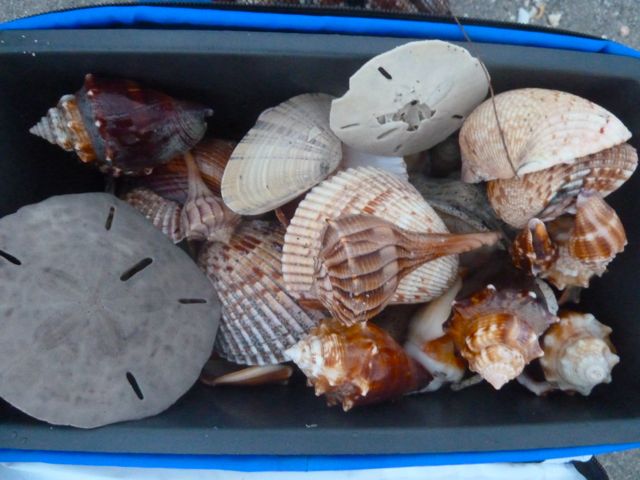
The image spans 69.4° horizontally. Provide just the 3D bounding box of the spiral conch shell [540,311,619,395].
[{"bbox_3d":[0.137,0.059,0.245,0.037,0.055,0.038,-6,94,15],"label":"spiral conch shell"}]

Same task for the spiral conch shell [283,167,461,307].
[{"bbox_3d":[0.026,-0.002,0.242,0.087,0.034,0.066,8,84,4],"label":"spiral conch shell"}]

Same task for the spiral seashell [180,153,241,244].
[{"bbox_3d":[-0.060,-0.021,0.250,0.030,0.027,0.052,-14,75,-4],"label":"spiral seashell"}]

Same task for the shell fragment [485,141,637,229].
[{"bbox_3d":[0.133,-0.035,0.252,0.075,0.036,0.054,-21,93,8],"label":"shell fragment"}]

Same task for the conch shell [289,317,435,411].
[{"bbox_3d":[0.021,0.063,0.235,0.077,0.040,0.043,3,79,7],"label":"conch shell"}]

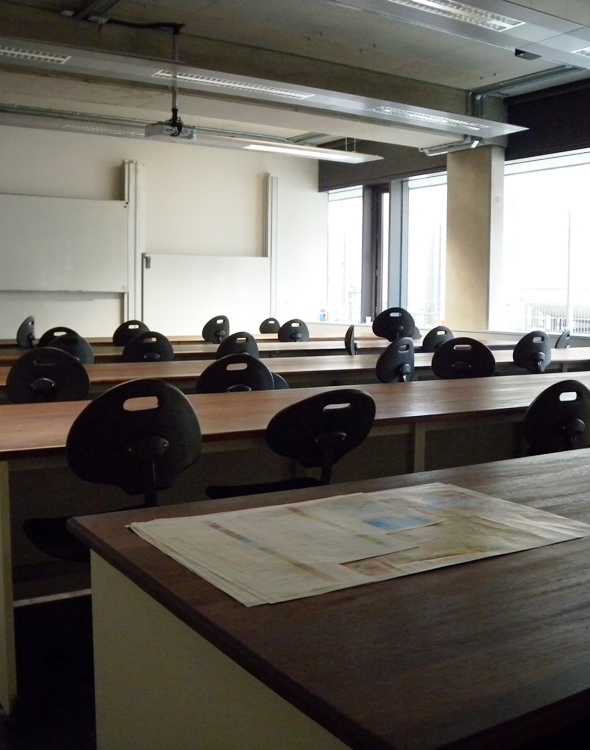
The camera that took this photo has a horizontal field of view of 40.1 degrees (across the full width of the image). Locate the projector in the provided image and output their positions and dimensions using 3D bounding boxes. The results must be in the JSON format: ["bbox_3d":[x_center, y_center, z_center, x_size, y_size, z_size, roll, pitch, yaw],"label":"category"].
[{"bbox_3d":[-1.082,-2.115,7.138,0.330,0.100,0.320,-3,6,-33],"label":"projector"}]

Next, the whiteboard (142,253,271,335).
[{"bbox_3d":[-1.269,-1.148,11.971,2.124,1.221,0.050,-3,6,-33],"label":"whiteboard"}]

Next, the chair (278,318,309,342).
[{"bbox_3d":[-0.102,-0.139,9.108,0.570,0.991,0.580,-2,6,-29],"label":"chair"}]

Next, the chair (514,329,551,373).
[{"bbox_3d":[1.621,0.159,5.965,0.570,0.988,0.580,-3,6,-30],"label":"chair"}]

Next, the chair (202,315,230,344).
[{"bbox_3d":[-0.946,-0.094,8.260,0.580,1.041,0.560,5,7,40],"label":"chair"}]

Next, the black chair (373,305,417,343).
[{"bbox_3d":[0.867,-0.065,7.580,0.570,1.134,0.580,0,5,-11],"label":"black chair"}]

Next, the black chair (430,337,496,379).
[{"bbox_3d":[1.067,0.238,5.100,0.560,0.979,0.580,2,5,16],"label":"black chair"}]

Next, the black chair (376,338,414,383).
[{"bbox_3d":[0.536,0.226,5.270,0.570,0.962,0.580,-5,7,-44],"label":"black chair"}]

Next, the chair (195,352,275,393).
[{"bbox_3d":[-0.347,0.314,4.540,0.570,0.902,0.580,0,5,-11],"label":"chair"}]

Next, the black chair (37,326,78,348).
[{"bbox_3d":[-2.249,0.001,7.737,0.570,0.923,0.580,-1,5,-19],"label":"black chair"}]

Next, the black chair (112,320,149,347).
[{"bbox_3d":[-1.627,-0.034,7.801,0.560,0.993,0.580,-2,6,-28],"label":"black chair"}]

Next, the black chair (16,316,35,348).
[{"bbox_3d":[-2.611,-0.024,7.413,0.580,1.025,0.570,1,5,5],"label":"black chair"}]

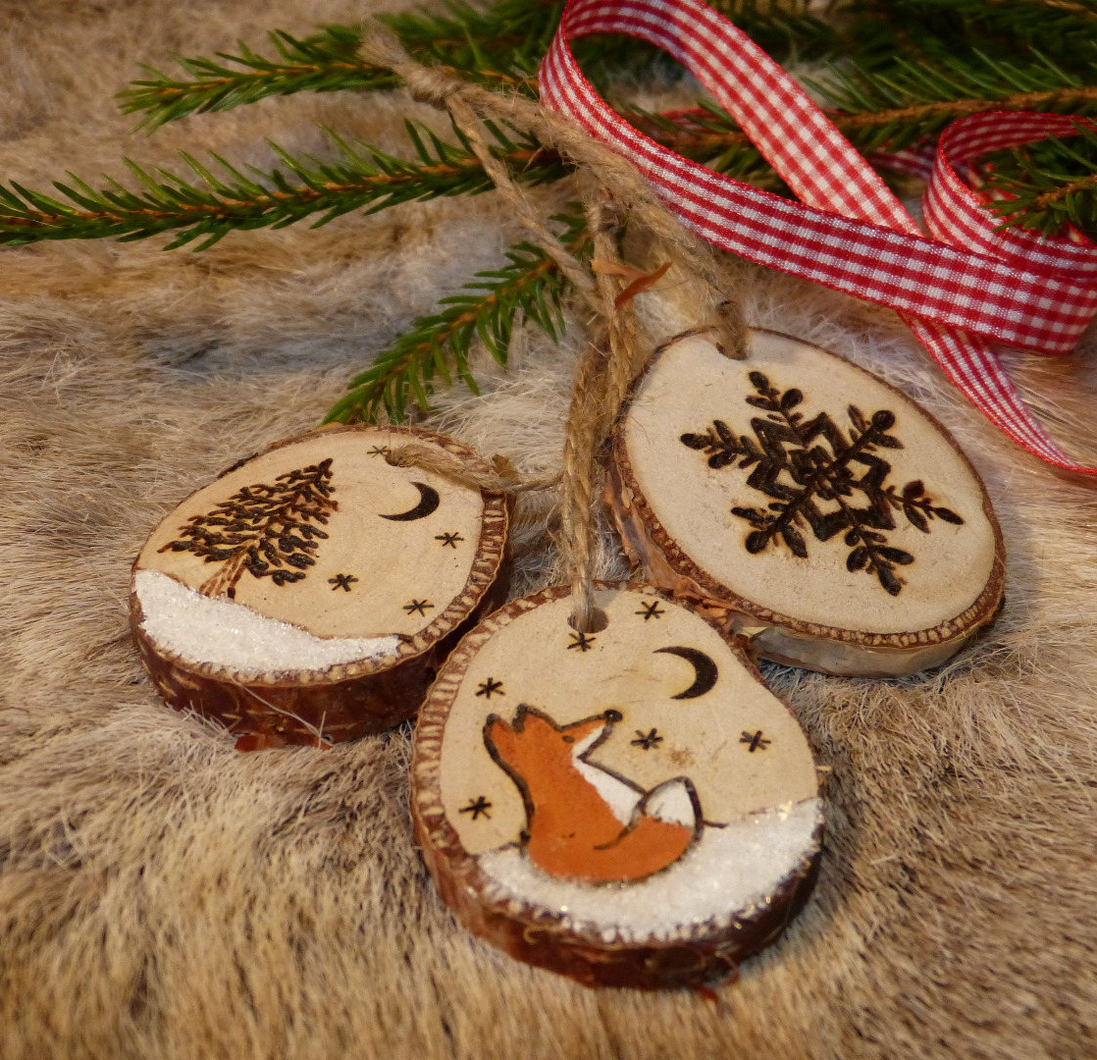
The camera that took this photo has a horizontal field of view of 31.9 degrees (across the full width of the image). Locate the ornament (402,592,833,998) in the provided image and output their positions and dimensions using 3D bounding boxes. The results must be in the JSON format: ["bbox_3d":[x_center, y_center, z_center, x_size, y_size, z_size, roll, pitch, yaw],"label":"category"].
[{"bbox_3d":[0.007,0.028,0.227,0.046,0.007,0.061,-5,37,-7],"label":"ornament"}]

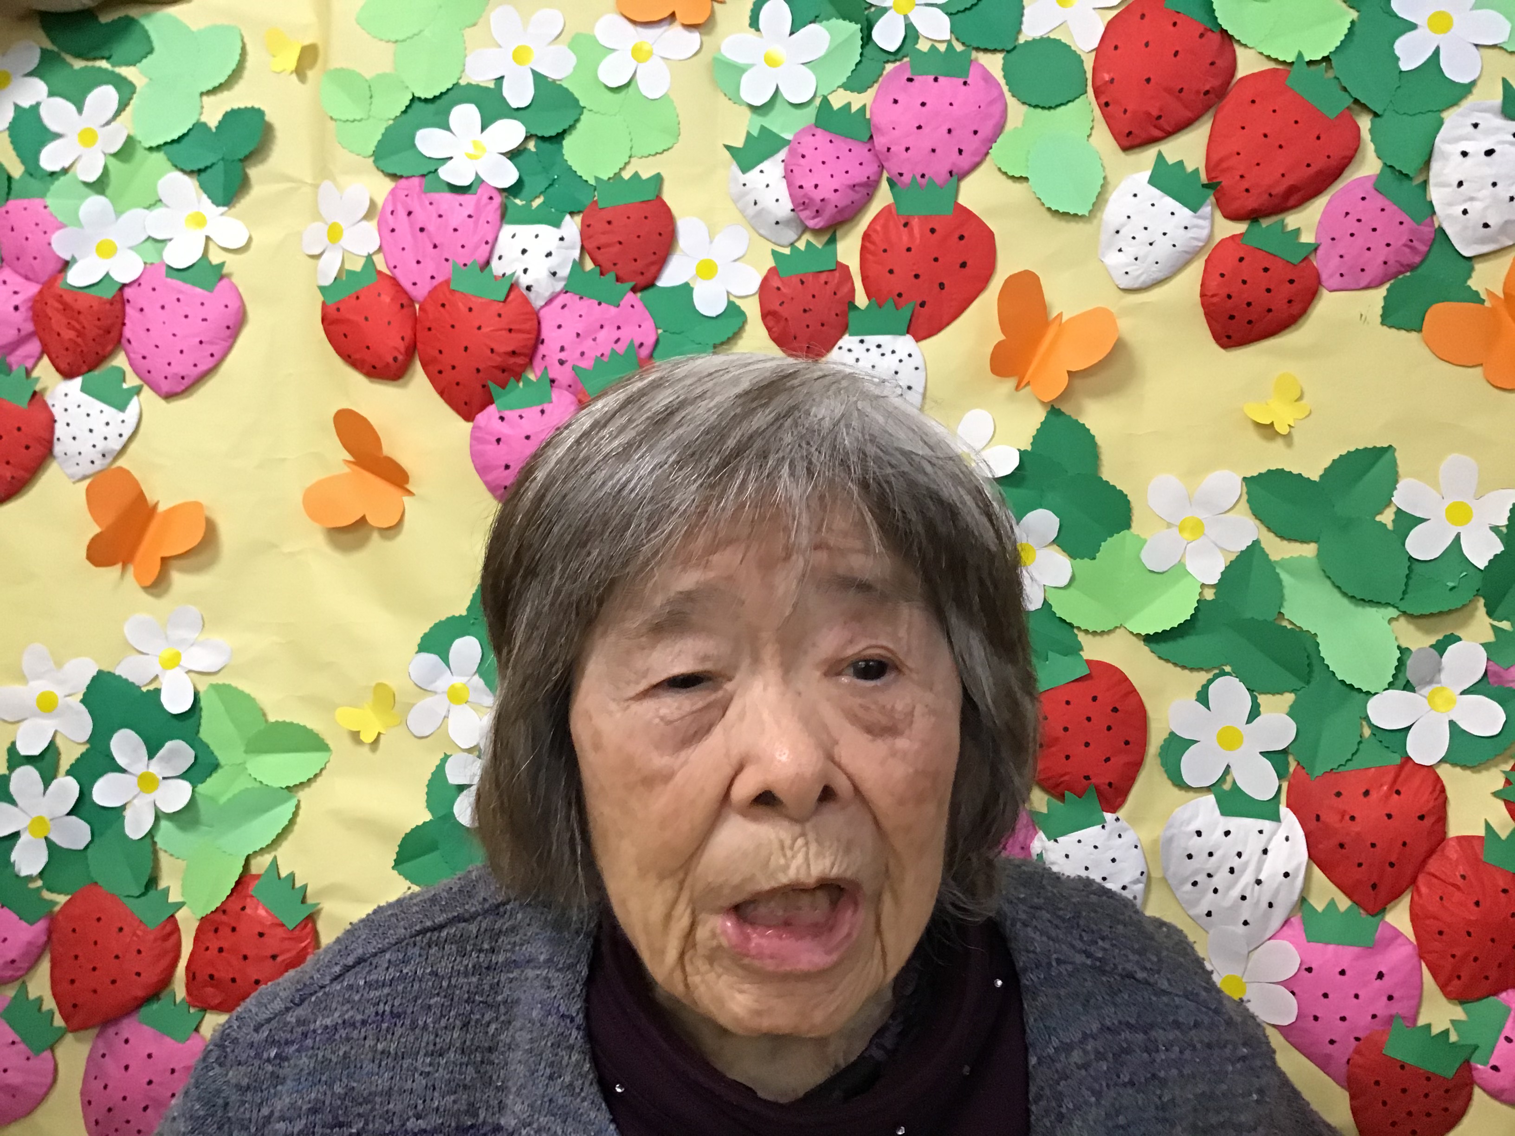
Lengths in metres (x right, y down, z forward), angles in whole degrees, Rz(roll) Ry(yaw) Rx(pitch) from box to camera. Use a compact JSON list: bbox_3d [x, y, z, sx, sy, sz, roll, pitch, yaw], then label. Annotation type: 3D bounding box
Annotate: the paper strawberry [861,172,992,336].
[{"bbox_3d":[0.110,-0.202,0.883,0.089,0.114,0.020,-1,-8,9],"label":"paper strawberry"}]

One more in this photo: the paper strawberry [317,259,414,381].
[{"bbox_3d":[-0.267,-0.169,0.937,0.067,0.095,0.020,-24,-11,5],"label":"paper strawberry"}]

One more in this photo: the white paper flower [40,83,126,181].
[{"bbox_3d":[-0.539,-0.347,1.083,0.073,0.085,0.015,-3,-14,10],"label":"white paper flower"}]

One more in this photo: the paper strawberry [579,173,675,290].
[{"bbox_3d":[-0.087,-0.224,0.907,0.065,0.084,0.020,-8,-10,8],"label":"paper strawberry"}]

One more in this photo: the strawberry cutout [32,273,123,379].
[{"bbox_3d":[-0.482,-0.172,0.962,0.069,0.081,0.020,6,-8,10],"label":"strawberry cutout"}]

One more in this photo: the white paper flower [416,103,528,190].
[{"bbox_3d":[-0.197,-0.290,0.935,0.080,0.068,0.014,-1,-9,9],"label":"white paper flower"}]

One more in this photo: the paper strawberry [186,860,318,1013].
[{"bbox_3d":[-0.325,0.242,0.869,0.080,0.102,0.022,41,-1,13],"label":"paper strawberry"}]

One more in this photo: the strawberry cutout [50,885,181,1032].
[{"bbox_3d":[-0.430,0.255,0.902,0.092,0.115,0.020,33,-2,12],"label":"strawberry cutout"}]

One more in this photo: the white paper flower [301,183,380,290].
[{"bbox_3d":[-0.312,-0.251,1.016,0.059,0.082,0.020,-3,-14,10],"label":"white paper flower"}]

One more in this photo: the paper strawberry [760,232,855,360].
[{"bbox_3d":[0.033,-0.178,0.892,0.064,0.088,0.020,-1,-8,9],"label":"paper strawberry"}]

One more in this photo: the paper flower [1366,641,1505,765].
[{"bbox_3d":[0.401,0.080,0.802,0.078,0.073,0.010,-1,-8,9],"label":"paper flower"}]

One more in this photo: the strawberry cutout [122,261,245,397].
[{"bbox_3d":[-0.405,-0.170,0.950,0.086,0.101,0.022,12,-7,11],"label":"strawberry cutout"}]

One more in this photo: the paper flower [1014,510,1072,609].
[{"bbox_3d":[0.162,-0.006,0.833,0.064,0.066,0.012,-1,-9,9],"label":"paper flower"}]

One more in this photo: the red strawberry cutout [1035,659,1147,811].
[{"bbox_3d":[0.191,0.098,0.810,0.082,0.096,0.022,-17,-11,6],"label":"red strawberry cutout"}]

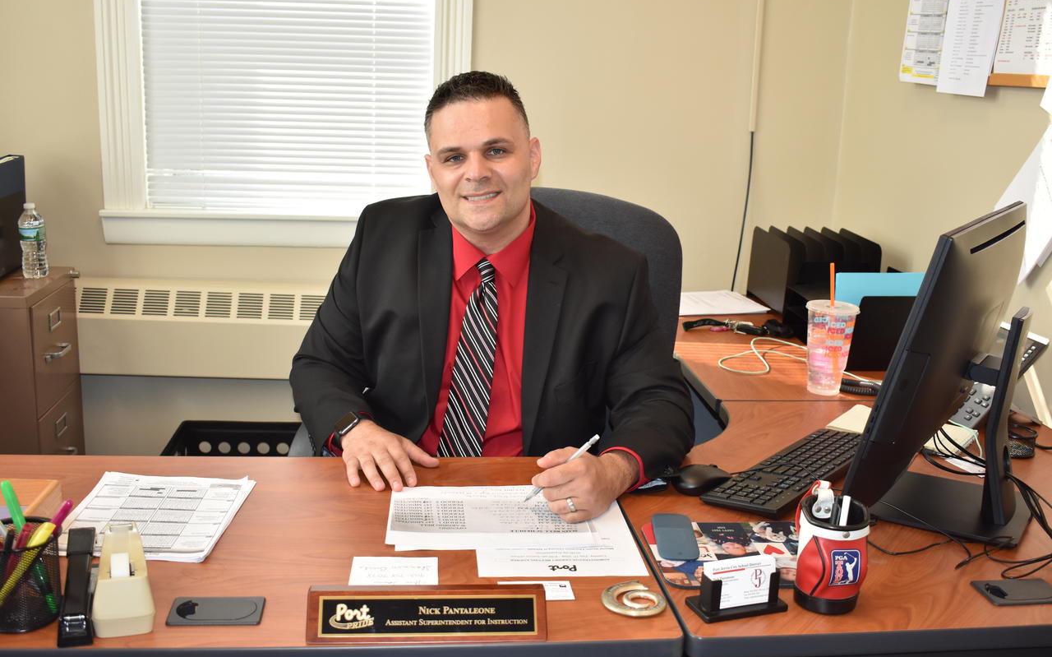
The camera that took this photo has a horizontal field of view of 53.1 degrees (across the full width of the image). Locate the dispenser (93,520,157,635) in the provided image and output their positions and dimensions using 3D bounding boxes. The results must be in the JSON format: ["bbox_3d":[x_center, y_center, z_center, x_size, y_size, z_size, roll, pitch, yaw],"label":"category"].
[{"bbox_3d":[-0.456,0.284,1.201,0.066,0.067,0.152,-2,13,-18],"label":"dispenser"}]

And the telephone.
[{"bbox_3d":[0.887,0.089,2.062,0.160,0.176,0.210,-1,12,-13],"label":"telephone"}]

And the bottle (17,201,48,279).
[{"bbox_3d":[-1.284,-0.229,2.740,0.067,0.196,0.067,2,12,0],"label":"bottle"}]

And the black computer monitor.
[{"bbox_3d":[0.637,0.053,1.549,0.250,0.445,0.550,9,14,32],"label":"black computer monitor"}]

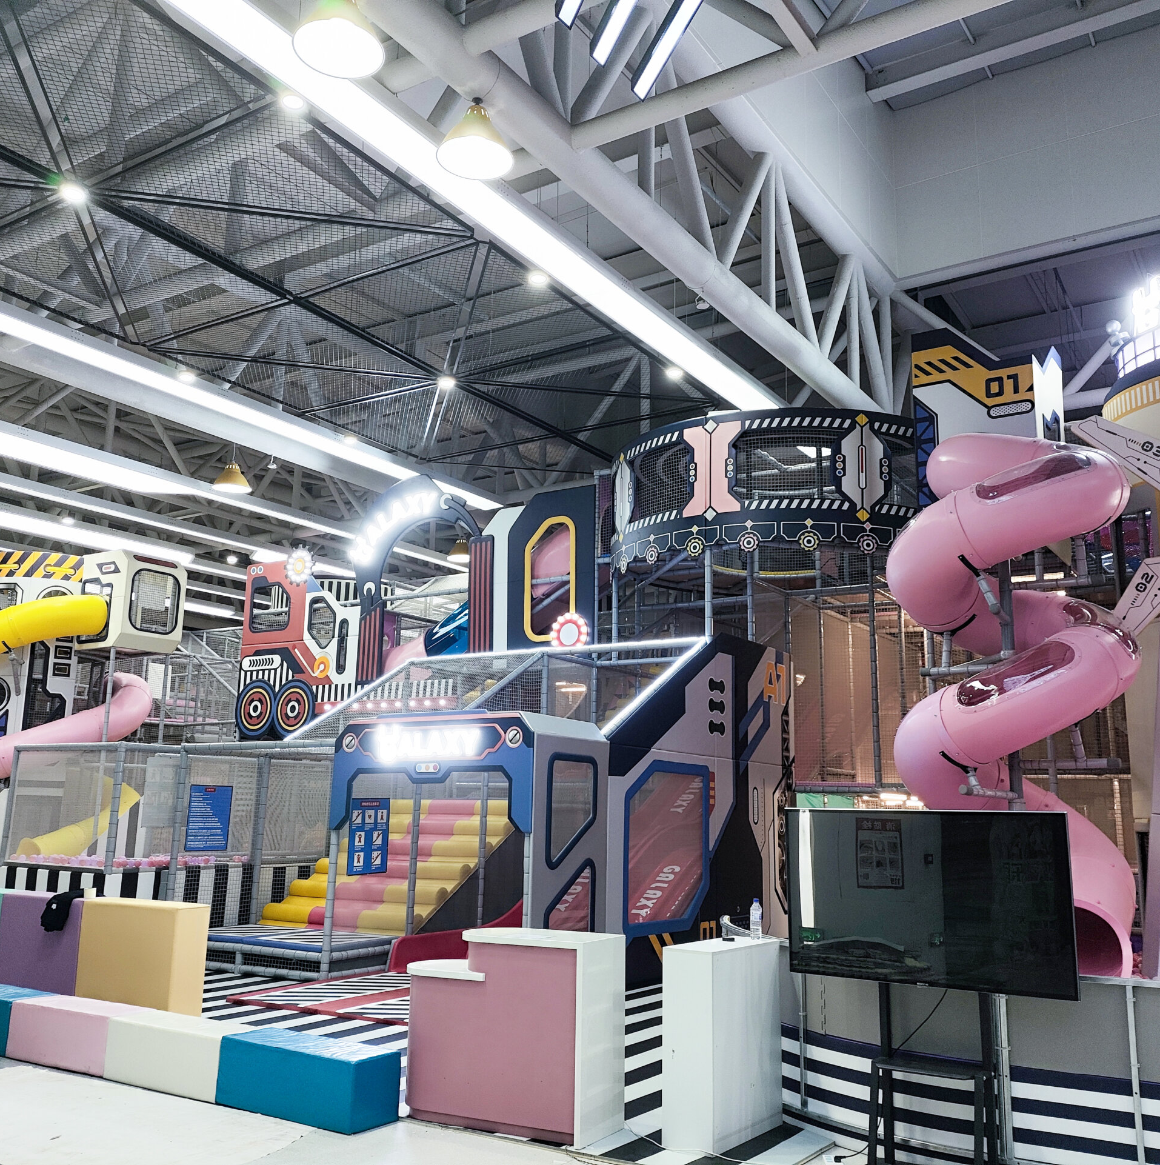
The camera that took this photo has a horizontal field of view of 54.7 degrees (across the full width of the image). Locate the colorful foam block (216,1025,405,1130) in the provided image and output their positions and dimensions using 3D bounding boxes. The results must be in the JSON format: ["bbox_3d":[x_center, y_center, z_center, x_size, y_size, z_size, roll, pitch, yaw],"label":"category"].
[{"bbox_3d":[-1.525,2.762,6.248,1.043,0.354,0.330,-6,-14,32],"label":"colorful foam block"}]

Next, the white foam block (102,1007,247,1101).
[{"bbox_3d":[-2.402,2.862,6.800,1.040,0.354,0.330,-6,-14,32],"label":"white foam block"}]

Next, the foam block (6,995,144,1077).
[{"bbox_3d":[-3.278,2.962,7.352,1.039,0.354,0.330,-6,-14,32],"label":"foam block"}]

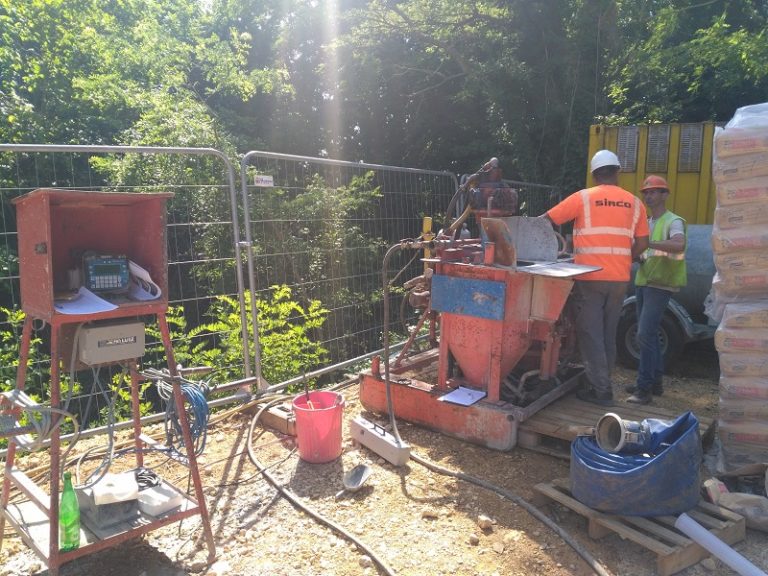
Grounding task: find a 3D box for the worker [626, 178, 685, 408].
[{"bbox_3d":[2.206,0.005,5.009,0.440,1.790,0.500,-6,10,-34],"label":"worker"}]

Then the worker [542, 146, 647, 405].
[{"bbox_3d":[1.539,-0.076,4.499,0.740,1.820,0.480,-1,9,-7],"label":"worker"}]

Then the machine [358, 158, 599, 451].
[{"bbox_3d":[0.878,-0.029,4.796,1.560,1.920,1.480,7,11,38],"label":"machine"}]

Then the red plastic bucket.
[{"bbox_3d":[-0.411,0.884,3.929,0.320,0.370,0.320,0,8,0],"label":"red plastic bucket"}]

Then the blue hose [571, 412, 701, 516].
[{"bbox_3d":[1.300,0.855,3.211,0.640,0.360,0.640,-3,9,-21],"label":"blue hose"}]

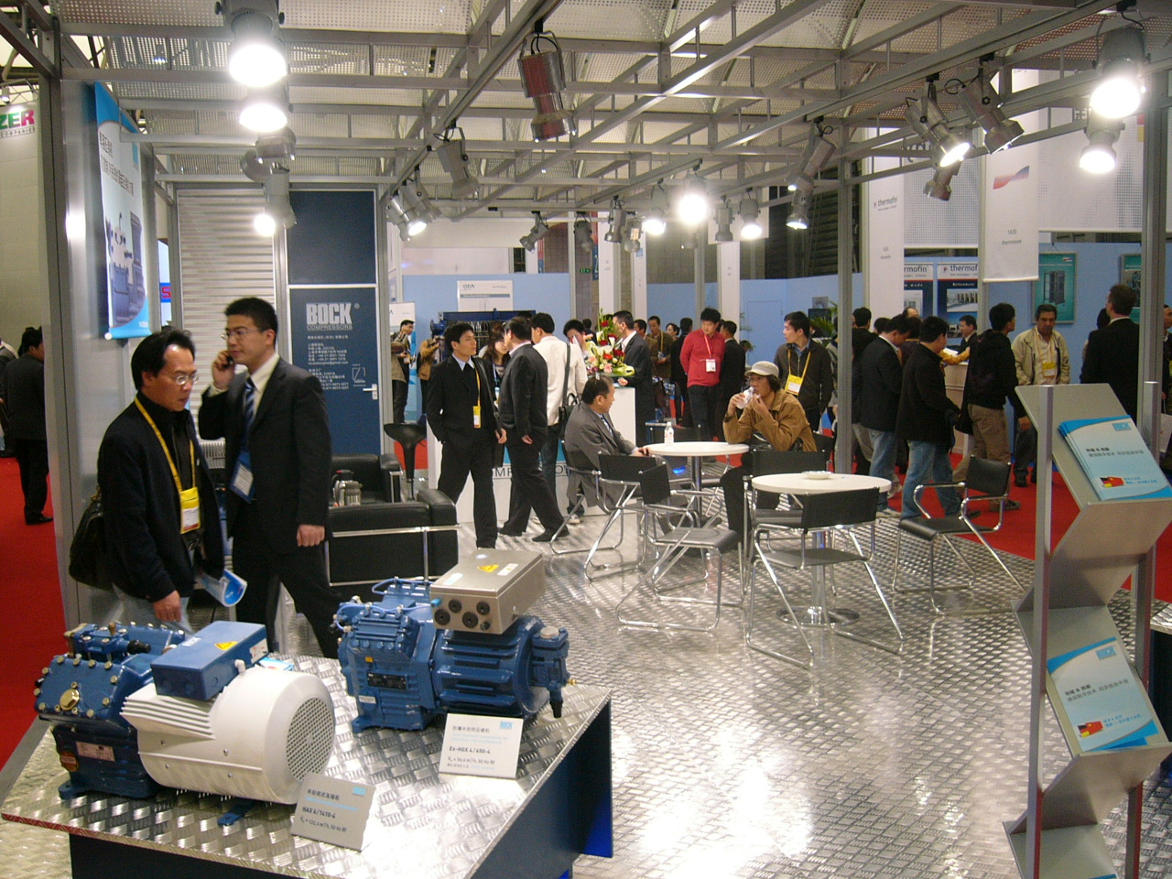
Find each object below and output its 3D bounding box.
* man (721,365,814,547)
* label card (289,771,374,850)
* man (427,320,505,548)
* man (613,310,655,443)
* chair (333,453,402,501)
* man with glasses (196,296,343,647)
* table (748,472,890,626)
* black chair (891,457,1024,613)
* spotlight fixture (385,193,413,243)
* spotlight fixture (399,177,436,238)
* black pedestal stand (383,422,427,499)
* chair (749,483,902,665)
[{"bbox_3d":[1.350,0.094,8.803,0.680,1.349,0.520,-6,8,-44],"label":"man"},{"bbox_3d":[-0.588,0.863,2.752,0.210,0.145,0.012,2,-18,28],"label":"label card"},{"bbox_3d":[-0.895,-0.027,8.688,0.540,1.676,0.380,-4,6,-30],"label":"man"},{"bbox_3d":[0.443,-0.329,11.122,0.380,1.763,0.500,-1,6,3],"label":"man"},{"bbox_3d":[-1.874,0.469,9.016,0.880,0.650,0.720,-2,6,-14],"label":"chair"},{"bbox_3d":[-1.242,0.330,4.653,0.520,1.766,0.560,-6,7,-41],"label":"man with glasses"},{"bbox_3d":[1.300,0.620,6.603,0.775,0.750,0.775,-1,6,0],"label":"table"},{"bbox_3d":[2.192,0.535,6.897,0.580,0.820,0.570,-2,6,-10],"label":"black chair"},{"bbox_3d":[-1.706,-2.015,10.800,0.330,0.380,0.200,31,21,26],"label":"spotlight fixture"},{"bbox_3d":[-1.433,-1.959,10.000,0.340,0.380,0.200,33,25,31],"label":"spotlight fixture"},{"bbox_3d":[-1.559,0.247,10.523,0.440,0.790,0.440,-1,6,0],"label":"black pedestal stand"},{"bbox_3d":[1.176,0.647,5.915,0.570,0.820,0.580,-4,6,-27],"label":"chair"}]

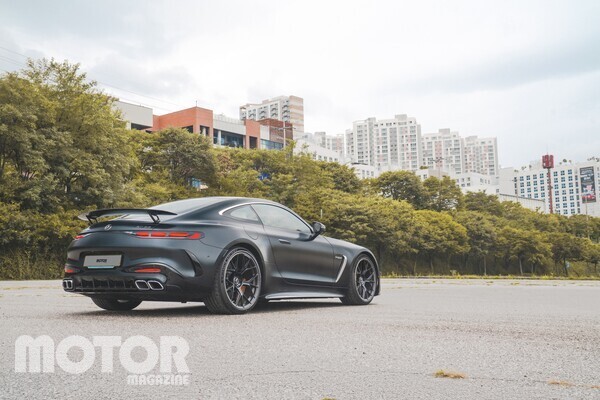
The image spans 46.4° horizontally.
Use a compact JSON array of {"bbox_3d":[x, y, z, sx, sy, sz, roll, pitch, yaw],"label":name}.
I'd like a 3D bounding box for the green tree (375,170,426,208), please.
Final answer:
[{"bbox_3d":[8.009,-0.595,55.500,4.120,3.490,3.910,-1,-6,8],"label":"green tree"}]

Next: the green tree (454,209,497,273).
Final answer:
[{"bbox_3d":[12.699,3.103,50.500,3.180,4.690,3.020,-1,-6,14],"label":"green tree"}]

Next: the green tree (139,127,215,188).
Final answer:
[{"bbox_3d":[-7.607,-2.546,44.000,4.740,4.150,4.510,1,-6,-10],"label":"green tree"}]

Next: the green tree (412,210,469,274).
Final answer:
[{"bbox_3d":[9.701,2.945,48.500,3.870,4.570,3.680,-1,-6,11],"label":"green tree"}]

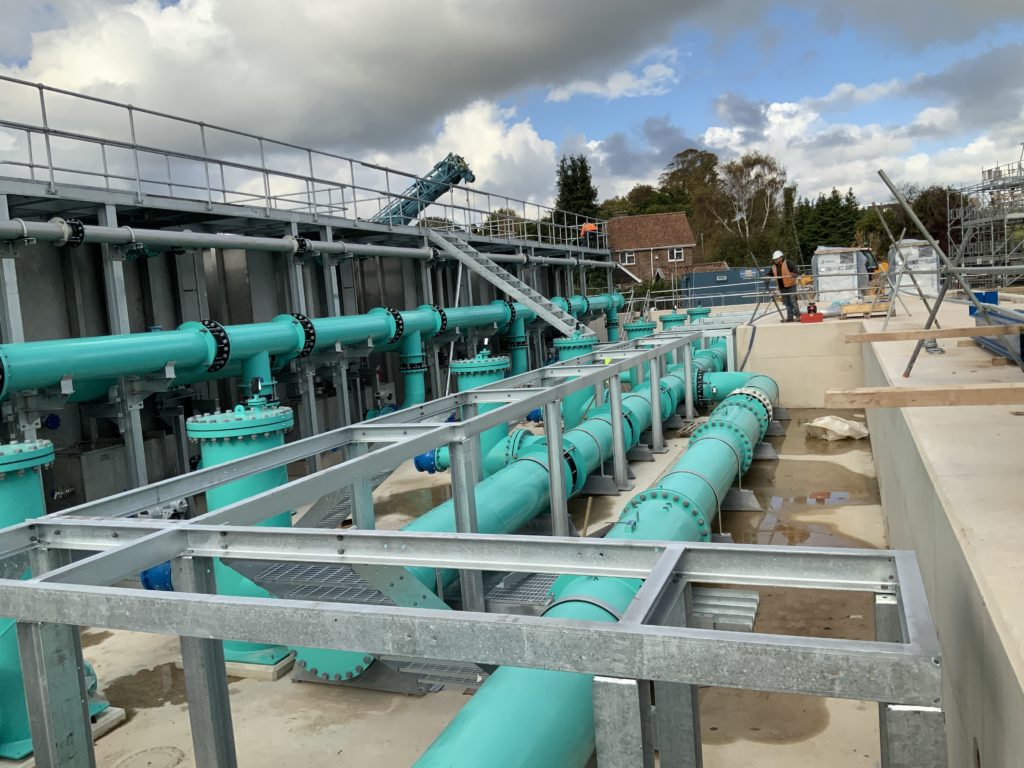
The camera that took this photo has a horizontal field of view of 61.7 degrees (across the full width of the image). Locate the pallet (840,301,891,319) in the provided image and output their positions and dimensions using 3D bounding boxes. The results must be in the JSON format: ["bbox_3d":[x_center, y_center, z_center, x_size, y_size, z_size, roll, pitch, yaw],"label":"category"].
[{"bbox_3d":[8.679,-1.832,20.971,1.200,0.400,1.000,-2,6,21],"label":"pallet"}]

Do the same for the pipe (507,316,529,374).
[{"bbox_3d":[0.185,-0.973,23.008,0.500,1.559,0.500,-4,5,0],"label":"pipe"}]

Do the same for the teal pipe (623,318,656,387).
[{"bbox_3d":[3.470,-0.621,22.543,0.940,2.120,0.940,-2,6,21],"label":"teal pipe"}]

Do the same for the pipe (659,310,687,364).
[{"bbox_3d":[5.233,-1.253,27.348,0.910,2.080,0.910,-2,6,21],"label":"pipe"}]

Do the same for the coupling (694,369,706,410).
[{"bbox_3d":[4.447,0.114,19.994,0.170,0.910,0.910,-2,6,21],"label":"coupling"}]

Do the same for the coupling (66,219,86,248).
[{"bbox_3d":[-4.916,-1.704,9.690,0.320,0.320,0.200,-2,6,21],"label":"coupling"}]

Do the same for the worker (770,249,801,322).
[{"bbox_3d":[6.772,-2.424,21.281,0.680,1.760,0.520,-1,7,34],"label":"worker"}]

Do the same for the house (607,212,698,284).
[{"bbox_3d":[11.131,-9.908,70.750,6.900,7.900,8.000,-4,5,5],"label":"house"}]

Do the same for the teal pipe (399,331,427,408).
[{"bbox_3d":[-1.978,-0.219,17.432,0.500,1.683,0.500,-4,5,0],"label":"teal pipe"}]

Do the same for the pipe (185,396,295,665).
[{"bbox_3d":[-2.307,1.218,7.617,0.940,2.140,0.940,-2,6,21],"label":"pipe"}]

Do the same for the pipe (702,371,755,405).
[{"bbox_3d":[5.117,0.090,19.731,1.250,0.710,0.710,-2,6,21],"label":"pipe"}]

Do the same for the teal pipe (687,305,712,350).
[{"bbox_3d":[7.048,-1.834,32.024,0.910,2.080,0.910,-2,6,21],"label":"teal pipe"}]

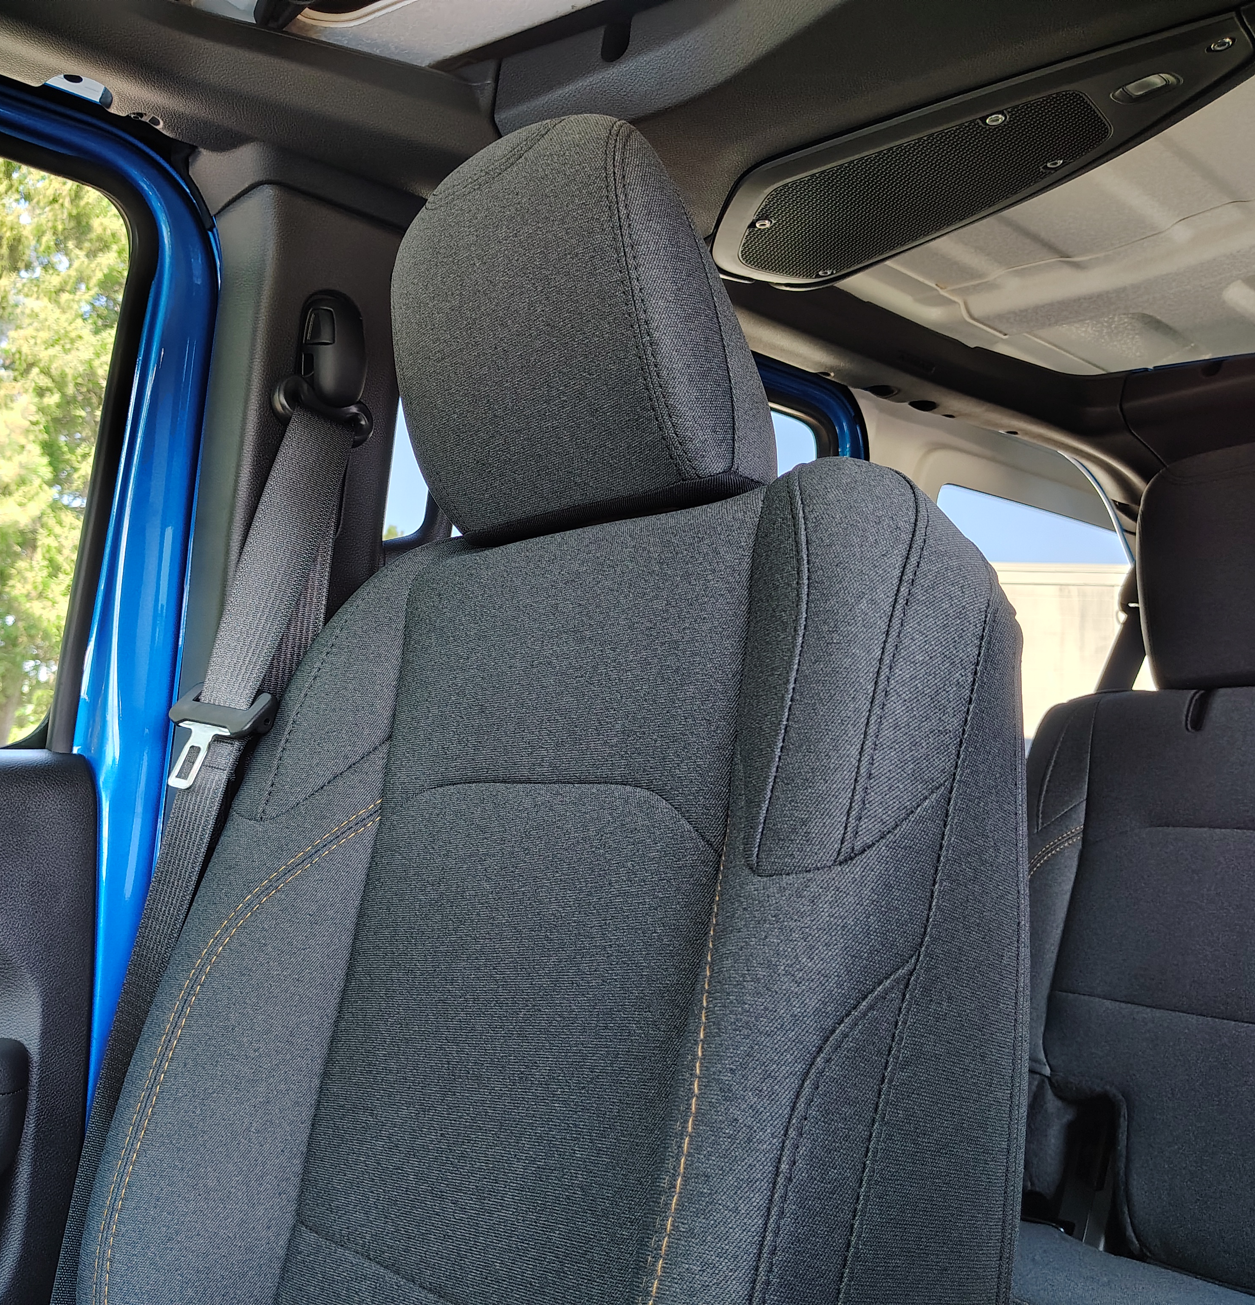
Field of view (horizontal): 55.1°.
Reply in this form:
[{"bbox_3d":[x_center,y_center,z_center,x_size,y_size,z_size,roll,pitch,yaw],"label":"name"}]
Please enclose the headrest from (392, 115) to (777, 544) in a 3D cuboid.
[{"bbox_3d":[-0.033,-0.178,0.690,0.235,0.205,0.103,-6,8,46],"label":"headrest"}]

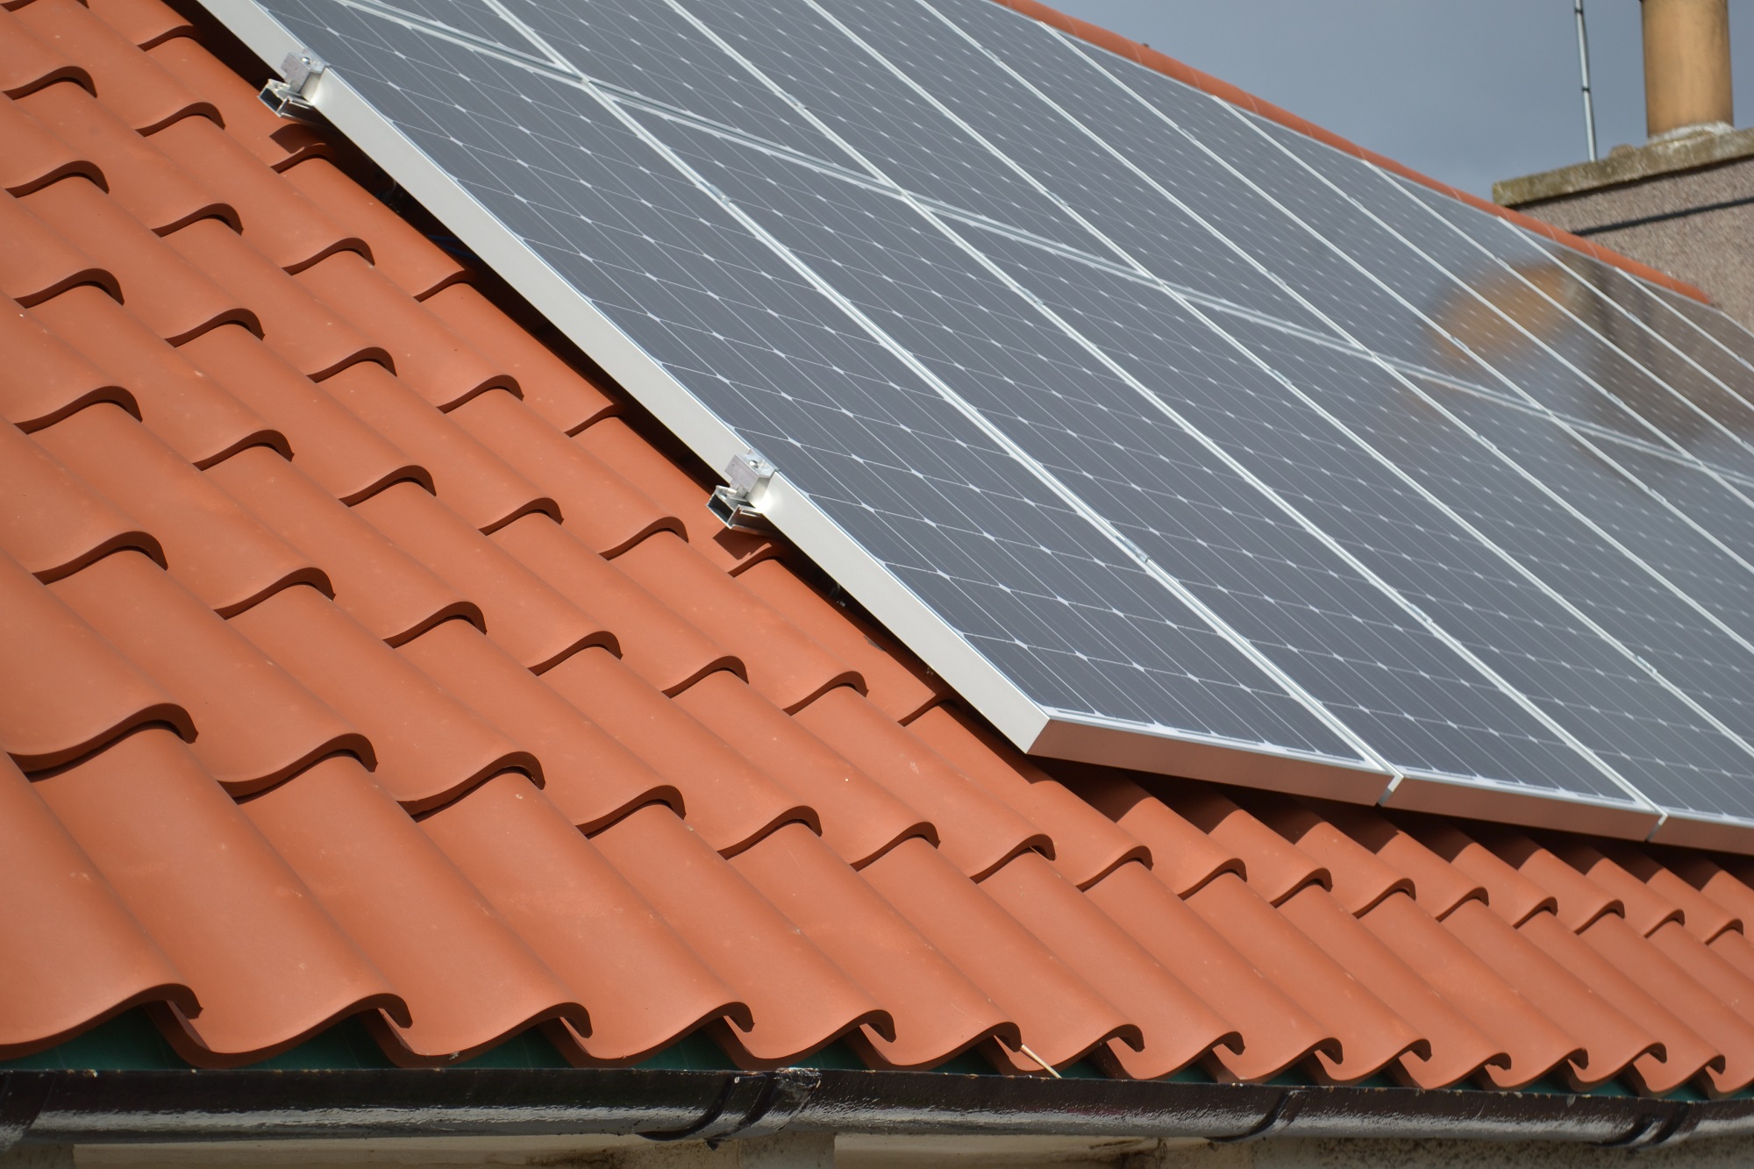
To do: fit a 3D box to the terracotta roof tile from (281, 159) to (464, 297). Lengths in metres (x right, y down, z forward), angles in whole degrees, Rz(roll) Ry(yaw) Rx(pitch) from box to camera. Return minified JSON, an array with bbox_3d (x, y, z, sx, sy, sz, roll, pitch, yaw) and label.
[{"bbox_3d":[-0.633,-0.421,4.560,0.335,0.073,0.248,38,14,31],"label":"terracotta roof tile"}]

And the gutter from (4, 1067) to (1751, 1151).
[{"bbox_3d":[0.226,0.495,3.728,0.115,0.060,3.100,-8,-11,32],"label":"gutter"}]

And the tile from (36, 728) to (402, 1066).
[{"bbox_3d":[-0.506,0.207,2.768,0.335,0.073,0.248,41,16,30],"label":"tile"}]

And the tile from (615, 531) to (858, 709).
[{"bbox_3d":[-0.211,0.016,4.238,0.370,0.072,0.258,36,13,31],"label":"tile"}]

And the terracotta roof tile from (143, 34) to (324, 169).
[{"bbox_3d":[-0.879,-0.614,5.010,0.370,0.072,0.258,36,13,31],"label":"terracotta roof tile"}]

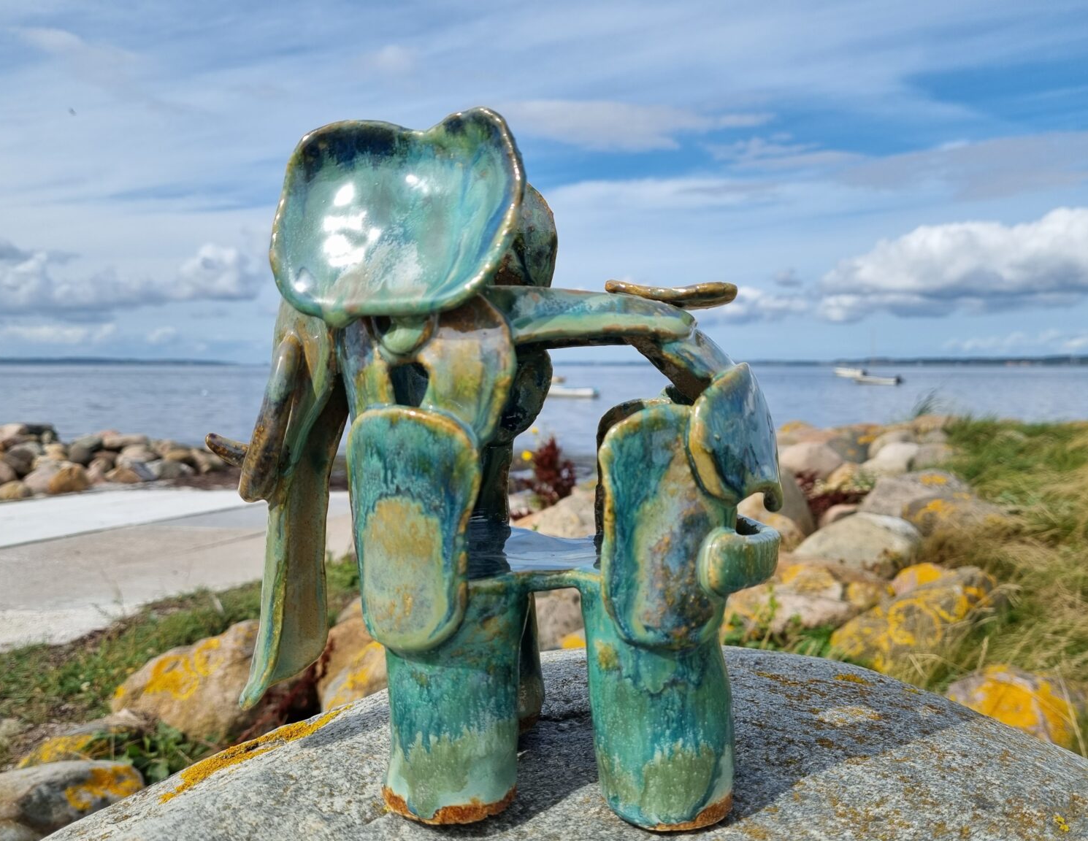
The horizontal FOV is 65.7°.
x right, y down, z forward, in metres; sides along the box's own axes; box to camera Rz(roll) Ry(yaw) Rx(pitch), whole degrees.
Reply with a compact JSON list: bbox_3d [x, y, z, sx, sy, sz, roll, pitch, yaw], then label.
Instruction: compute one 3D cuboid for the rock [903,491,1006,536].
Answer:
[{"bbox_3d":[2.315,0.534,4.750,0.566,0.270,0.420,2,4,26],"label":"rock"}]

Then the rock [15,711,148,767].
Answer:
[{"bbox_3d":[-1.124,0.787,2.050,0.312,0.170,0.280,-2,4,-29],"label":"rock"}]

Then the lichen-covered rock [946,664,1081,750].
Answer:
[{"bbox_3d":[1.143,0.709,2.050,0.325,0.240,0.300,2,4,30],"label":"lichen-covered rock"}]

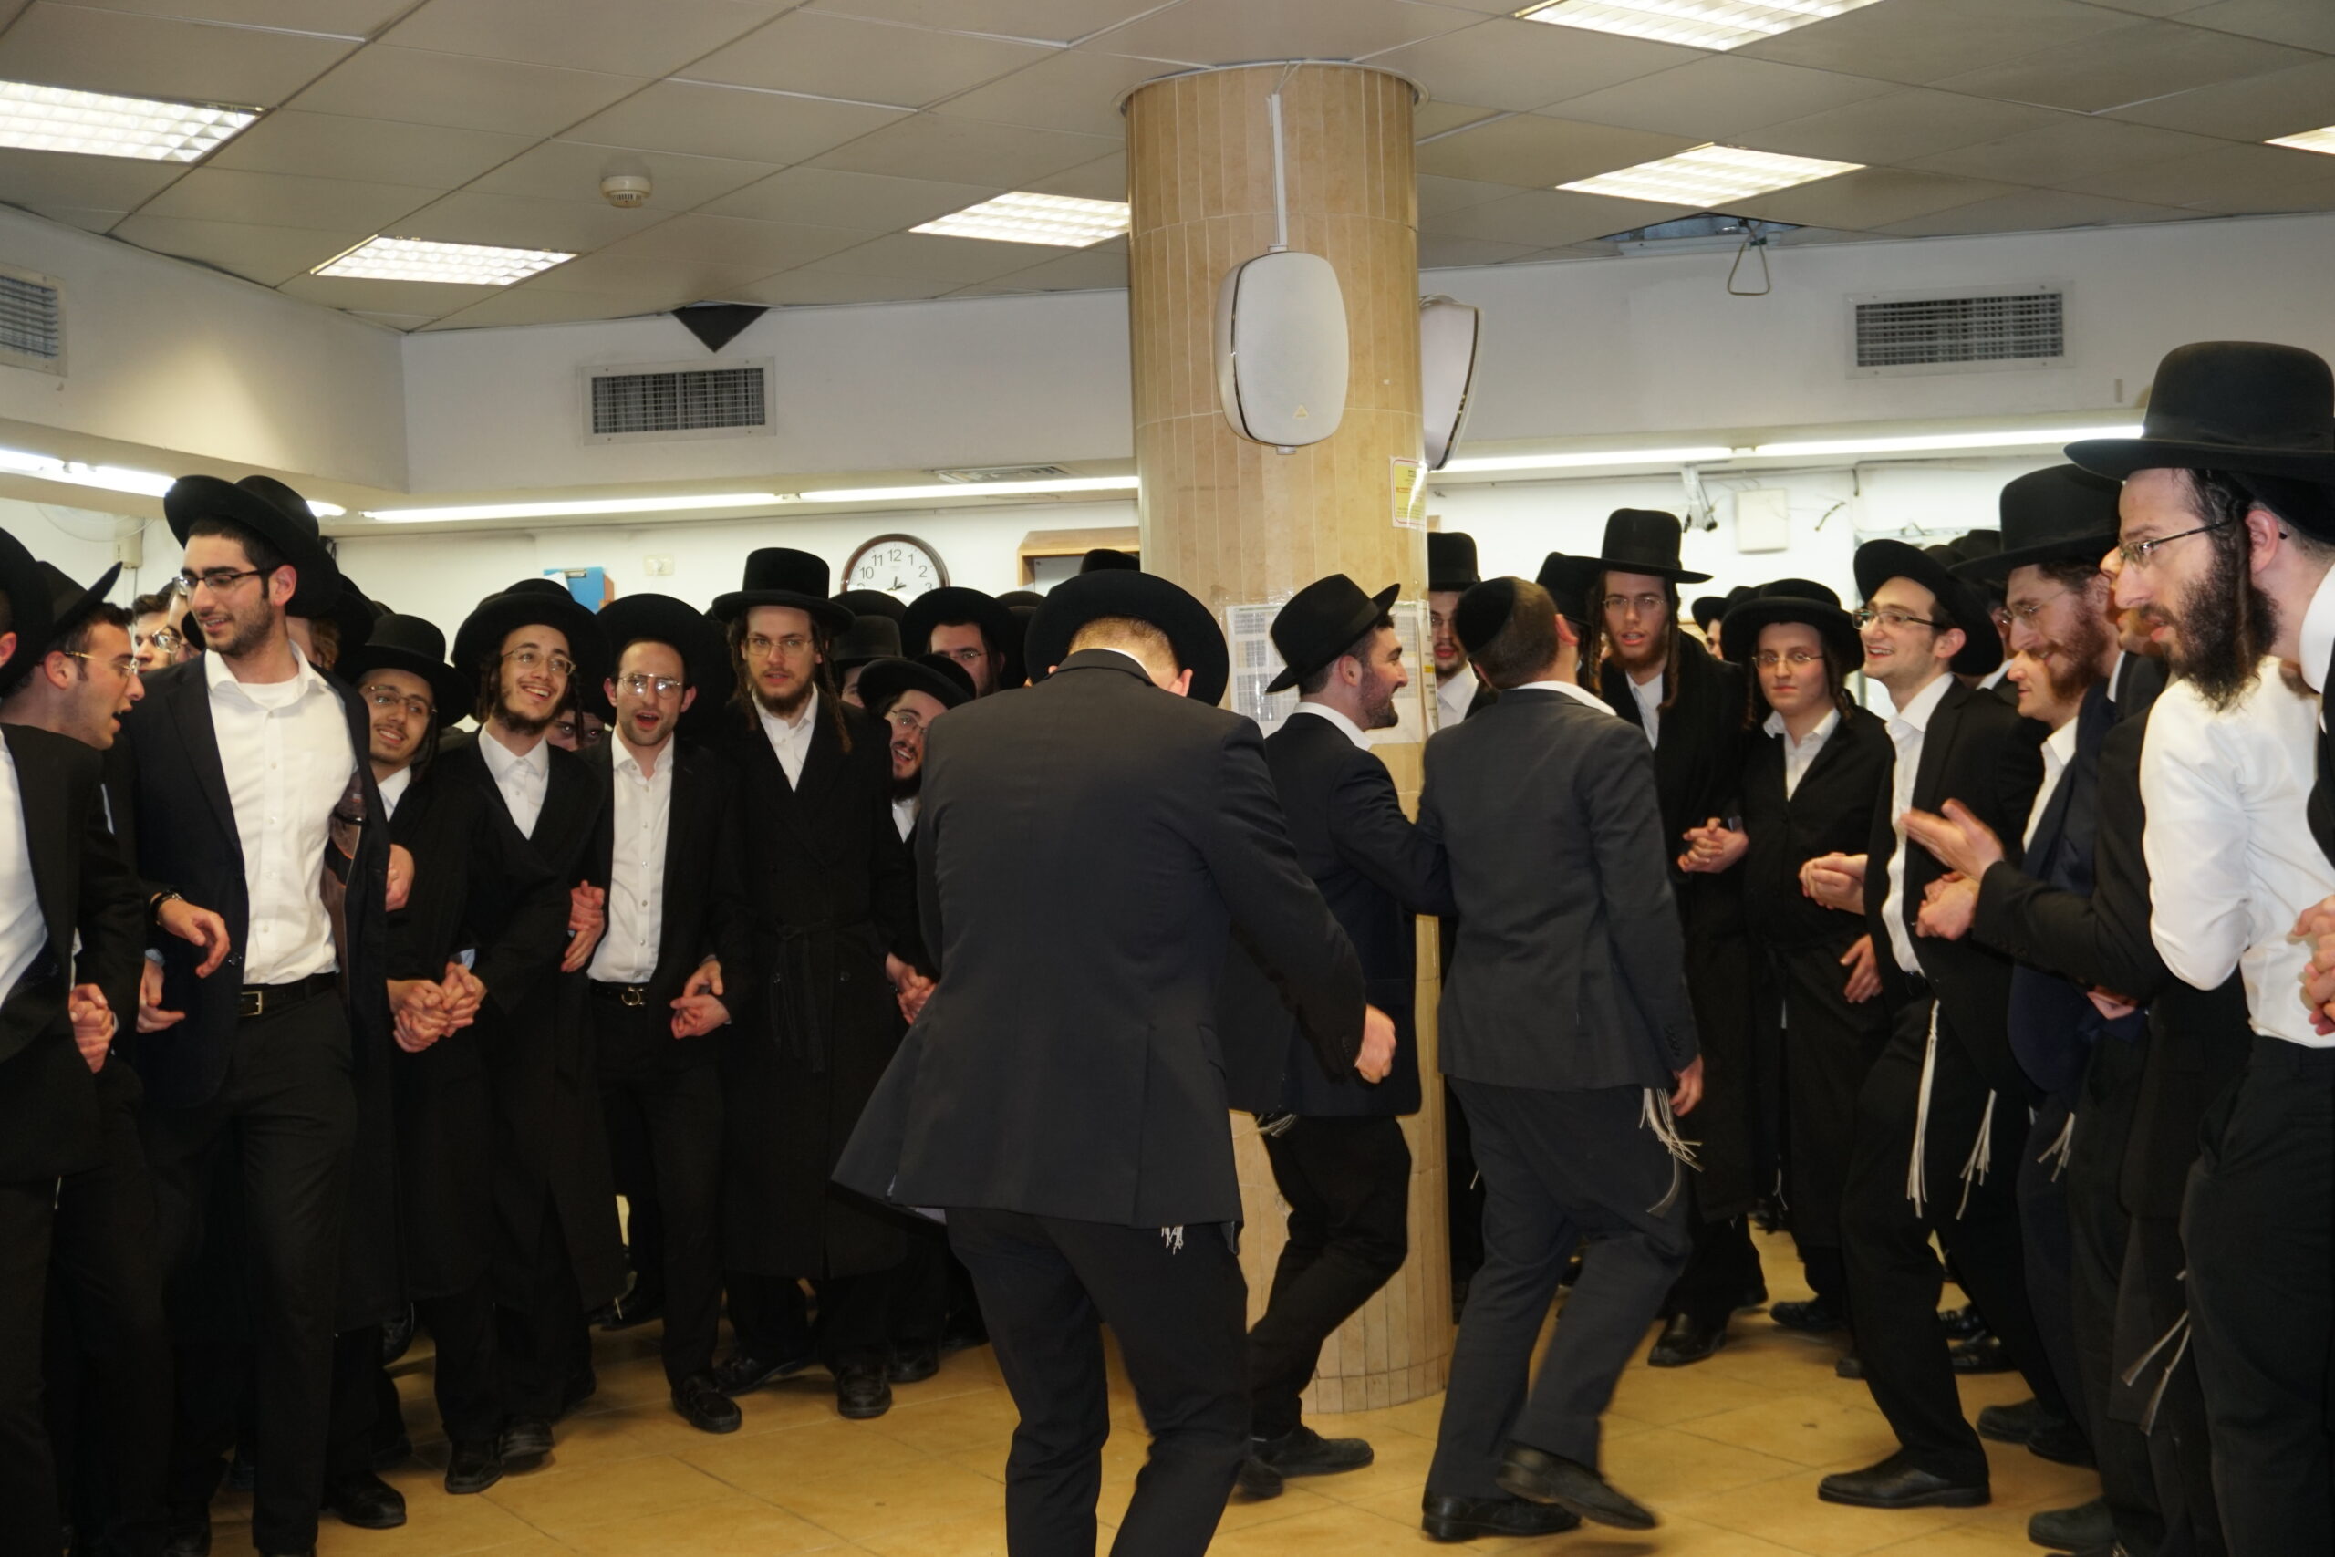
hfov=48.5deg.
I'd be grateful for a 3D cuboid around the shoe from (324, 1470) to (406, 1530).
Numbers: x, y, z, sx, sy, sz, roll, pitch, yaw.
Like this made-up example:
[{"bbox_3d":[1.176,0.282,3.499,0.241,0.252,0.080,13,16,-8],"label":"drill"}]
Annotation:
[{"bbox_3d":[-1.525,1.327,4.885,0.106,0.110,0.290,-3,1,-43],"label":"shoe"}]

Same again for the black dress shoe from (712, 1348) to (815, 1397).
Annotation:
[{"bbox_3d":[-0.915,1.262,5.659,0.285,0.110,0.100,-16,7,-23],"label":"black dress shoe"}]

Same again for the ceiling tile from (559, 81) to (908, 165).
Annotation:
[{"bbox_3d":[-0.950,-1.439,5.676,0.600,0.020,0.600,-2,1,-35],"label":"ceiling tile"}]

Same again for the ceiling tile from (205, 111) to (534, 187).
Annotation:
[{"bbox_3d":[-1.785,-1.416,5.828,0.600,0.020,0.600,-2,1,-35],"label":"ceiling tile"}]

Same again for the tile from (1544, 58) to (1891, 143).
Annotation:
[{"bbox_3d":[1.218,-1.495,5.685,0.600,0.018,0.600,-3,1,-35],"label":"tile"}]

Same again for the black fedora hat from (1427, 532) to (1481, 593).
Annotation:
[{"bbox_3d":[0.662,-0.525,6.300,0.320,0.145,0.355,-2,1,0],"label":"black fedora hat"}]

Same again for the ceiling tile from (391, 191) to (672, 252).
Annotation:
[{"bbox_3d":[-1.637,-1.433,6.658,0.600,0.020,0.600,-3,1,-35],"label":"ceiling tile"}]

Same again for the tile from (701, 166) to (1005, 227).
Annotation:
[{"bbox_3d":[-0.802,-1.456,6.509,0.600,0.020,0.600,-3,1,-35],"label":"tile"}]

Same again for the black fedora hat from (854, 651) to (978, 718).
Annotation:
[{"bbox_3d":[-0.540,-0.208,5.750,0.310,0.140,0.340,24,-12,-5],"label":"black fedora hat"}]

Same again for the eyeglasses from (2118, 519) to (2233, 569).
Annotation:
[{"bbox_3d":[1.009,-0.228,2.521,0.150,0.042,0.140,-14,-2,13],"label":"eyeglasses"}]

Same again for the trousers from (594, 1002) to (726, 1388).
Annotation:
[{"bbox_3d":[-1.093,0.879,5.500,0.380,0.860,0.280,-2,1,-7],"label":"trousers"}]

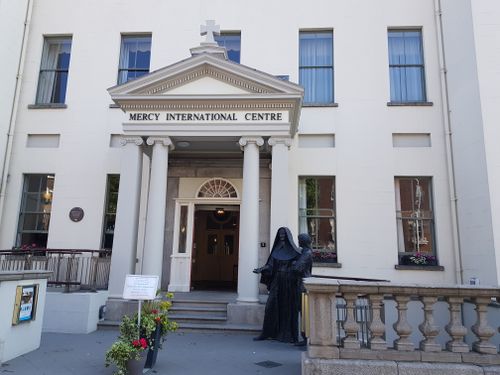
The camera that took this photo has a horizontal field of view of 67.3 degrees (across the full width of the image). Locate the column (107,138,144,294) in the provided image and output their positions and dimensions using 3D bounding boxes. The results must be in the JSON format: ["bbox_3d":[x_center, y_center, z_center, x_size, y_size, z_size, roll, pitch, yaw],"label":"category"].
[{"bbox_3d":[-2.712,0.642,8.457,0.543,3.617,0.479,1,-11,4],"label":"column"}]

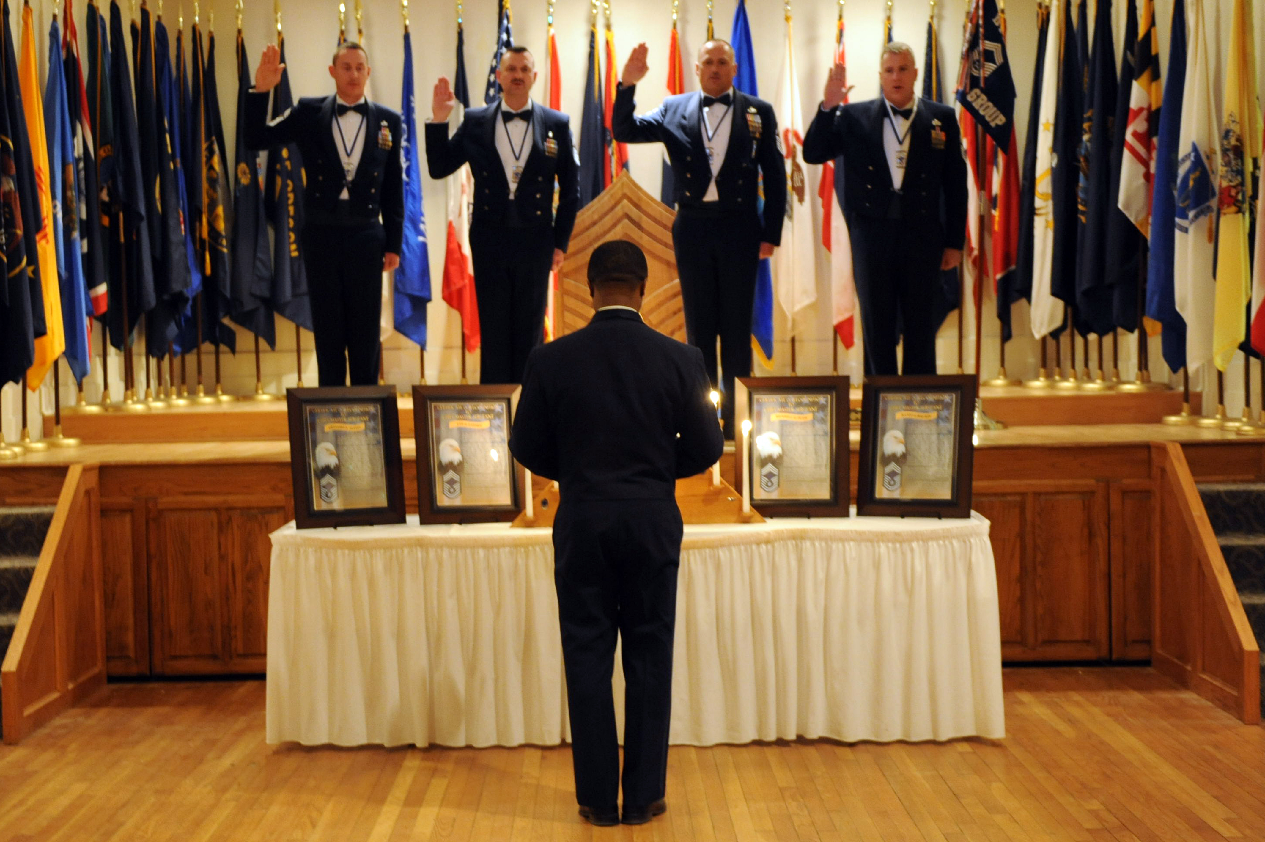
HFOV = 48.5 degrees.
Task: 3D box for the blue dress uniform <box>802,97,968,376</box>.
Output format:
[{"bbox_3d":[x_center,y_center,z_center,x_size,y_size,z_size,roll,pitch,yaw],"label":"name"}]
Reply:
[{"bbox_3d":[1.139,-0.728,6.335,0.710,1.510,0.380,-1,4,5],"label":"blue dress uniform"}]

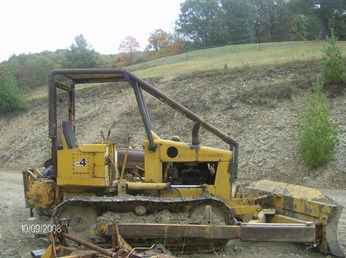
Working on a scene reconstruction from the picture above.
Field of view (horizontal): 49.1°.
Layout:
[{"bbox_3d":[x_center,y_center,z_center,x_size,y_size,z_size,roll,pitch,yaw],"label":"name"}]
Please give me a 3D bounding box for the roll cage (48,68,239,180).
[{"bbox_3d":[-0.400,-0.060,6.000,2.740,1.590,1.200,0,0,4],"label":"roll cage"}]

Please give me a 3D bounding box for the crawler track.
[{"bbox_3d":[-0.400,1.345,5.390,2.500,0.730,0.400,0,0,4],"label":"crawler track"}]

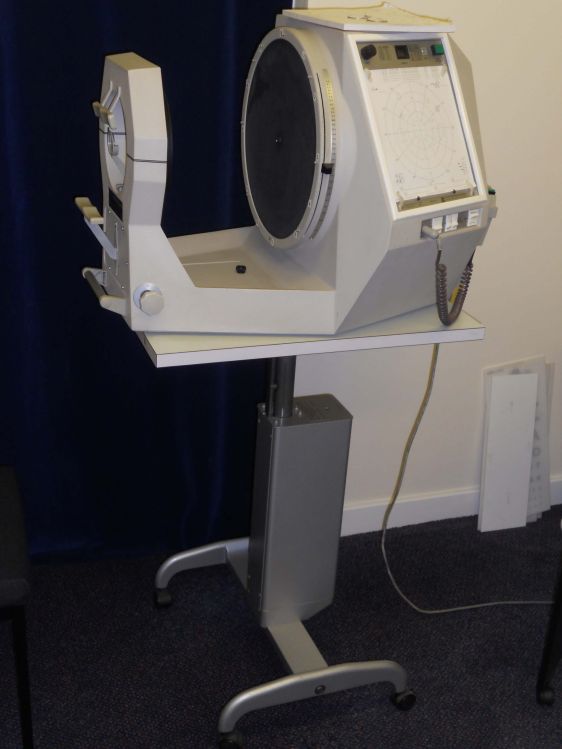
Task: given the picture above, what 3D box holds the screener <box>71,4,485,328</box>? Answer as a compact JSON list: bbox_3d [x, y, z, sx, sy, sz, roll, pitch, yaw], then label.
[{"bbox_3d":[0.036,-0.385,1.794,0.780,0.515,0.460,-6,25,-21],"label":"screener"}]

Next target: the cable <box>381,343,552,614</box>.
[{"bbox_3d":[0.451,0.212,2.234,0.470,0.736,0.146,-6,25,-21],"label":"cable"}]

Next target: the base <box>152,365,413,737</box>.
[{"bbox_3d":[0.016,0.259,2.018,0.414,0.767,0.504,-6,25,-21],"label":"base"}]

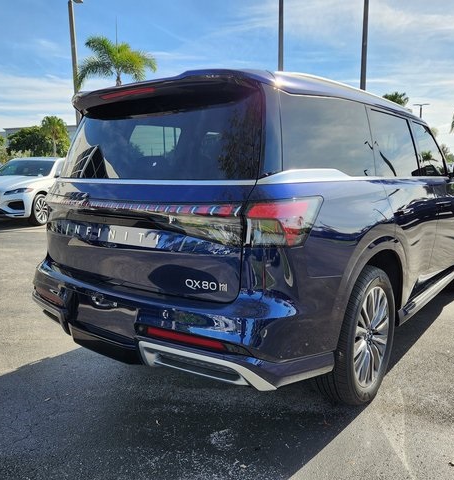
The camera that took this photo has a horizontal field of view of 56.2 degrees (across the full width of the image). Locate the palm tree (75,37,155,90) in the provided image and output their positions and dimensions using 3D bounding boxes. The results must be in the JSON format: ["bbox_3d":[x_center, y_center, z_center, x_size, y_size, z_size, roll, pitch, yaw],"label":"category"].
[{"bbox_3d":[-5.832,-6.606,23.371,4.200,8.421,4.200,-2,9,-13],"label":"palm tree"}]

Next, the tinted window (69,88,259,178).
[{"bbox_3d":[-0.476,-0.535,2.304,1.500,0.430,0.160,7,-8,38],"label":"tinted window"}]

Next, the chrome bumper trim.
[{"bbox_3d":[-0.100,0.559,1.913,0.670,0.150,0.220,5,11,30],"label":"chrome bumper trim"}]

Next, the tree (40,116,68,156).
[{"bbox_3d":[-17.394,-8.903,43.024,2.800,6.776,2.800,-4,10,-21],"label":"tree"}]

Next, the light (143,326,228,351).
[{"bbox_3d":[-0.183,0.446,1.897,0.430,0.055,0.070,5,11,31],"label":"light"}]

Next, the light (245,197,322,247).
[{"bbox_3d":[0.238,-0.075,1.820,0.220,0.220,0.400,5,11,30],"label":"light"}]

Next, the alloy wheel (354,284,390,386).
[{"bbox_3d":[0.800,0.571,2.600,0.200,0.600,0.600,7,12,38],"label":"alloy wheel"}]

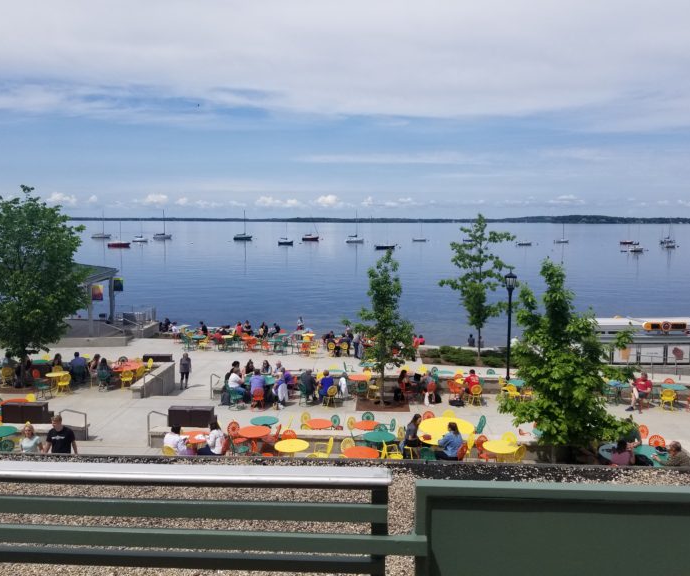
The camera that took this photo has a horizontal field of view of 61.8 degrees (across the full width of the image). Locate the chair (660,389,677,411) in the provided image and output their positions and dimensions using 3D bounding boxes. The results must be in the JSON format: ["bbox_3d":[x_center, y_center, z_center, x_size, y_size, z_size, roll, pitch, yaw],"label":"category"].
[{"bbox_3d":[12.676,4.311,22.589,0.580,0.870,0.590,1,7,7],"label":"chair"}]

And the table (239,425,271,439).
[{"bbox_3d":[-2.573,4.474,16.487,0.914,0.730,0.914,0,7,0],"label":"table"}]

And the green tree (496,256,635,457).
[{"bbox_3d":[5.737,2.134,15.040,3.400,5.760,3.400,0,7,0],"label":"green tree"}]

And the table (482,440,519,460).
[{"bbox_3d":[3.840,4.261,14.179,0.900,0.730,0.900,0,7,0],"label":"table"}]

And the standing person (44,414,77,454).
[{"bbox_3d":[-5.924,3.520,12.003,0.520,1.800,0.330,-1,7,-7],"label":"standing person"}]

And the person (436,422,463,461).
[{"bbox_3d":[2.645,4.127,15.129,0.800,1.260,0.500,3,7,23],"label":"person"}]

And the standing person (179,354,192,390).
[{"bbox_3d":[-7.398,3.880,26.669,0.500,1.700,0.350,-1,7,-12],"label":"standing person"}]

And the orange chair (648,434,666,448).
[{"bbox_3d":[8.131,4.351,15.133,0.540,0.870,0.600,5,8,35],"label":"orange chair"}]

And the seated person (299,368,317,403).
[{"bbox_3d":[-1.402,3.973,23.690,0.800,1.280,0.520,-5,9,-41],"label":"seated person"}]

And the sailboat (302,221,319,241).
[{"bbox_3d":[-16.367,-26.938,273.338,7.700,9.600,2.500,0,7,-6],"label":"sailboat"}]

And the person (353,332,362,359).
[{"bbox_3d":[0.727,3.154,32.273,0.500,1.550,0.500,-1,7,-15],"label":"person"}]

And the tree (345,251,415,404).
[{"bbox_3d":[1.306,1.538,21.215,2.500,5.700,2.400,0,7,0],"label":"tree"}]

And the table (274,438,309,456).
[{"bbox_3d":[-1.402,4.575,15.431,0.914,0.740,0.914,0,7,0],"label":"table"}]

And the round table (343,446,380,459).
[{"bbox_3d":[0.428,4.650,15.031,0.914,0.730,0.914,0,7,0],"label":"round table"}]

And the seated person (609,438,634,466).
[{"bbox_3d":[6.895,4.485,14.388,0.750,1.250,0.470,-6,9,-42],"label":"seated person"}]

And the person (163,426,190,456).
[{"bbox_3d":[-4.268,4.128,14.869,0.500,1.250,0.800,6,9,42],"label":"person"}]

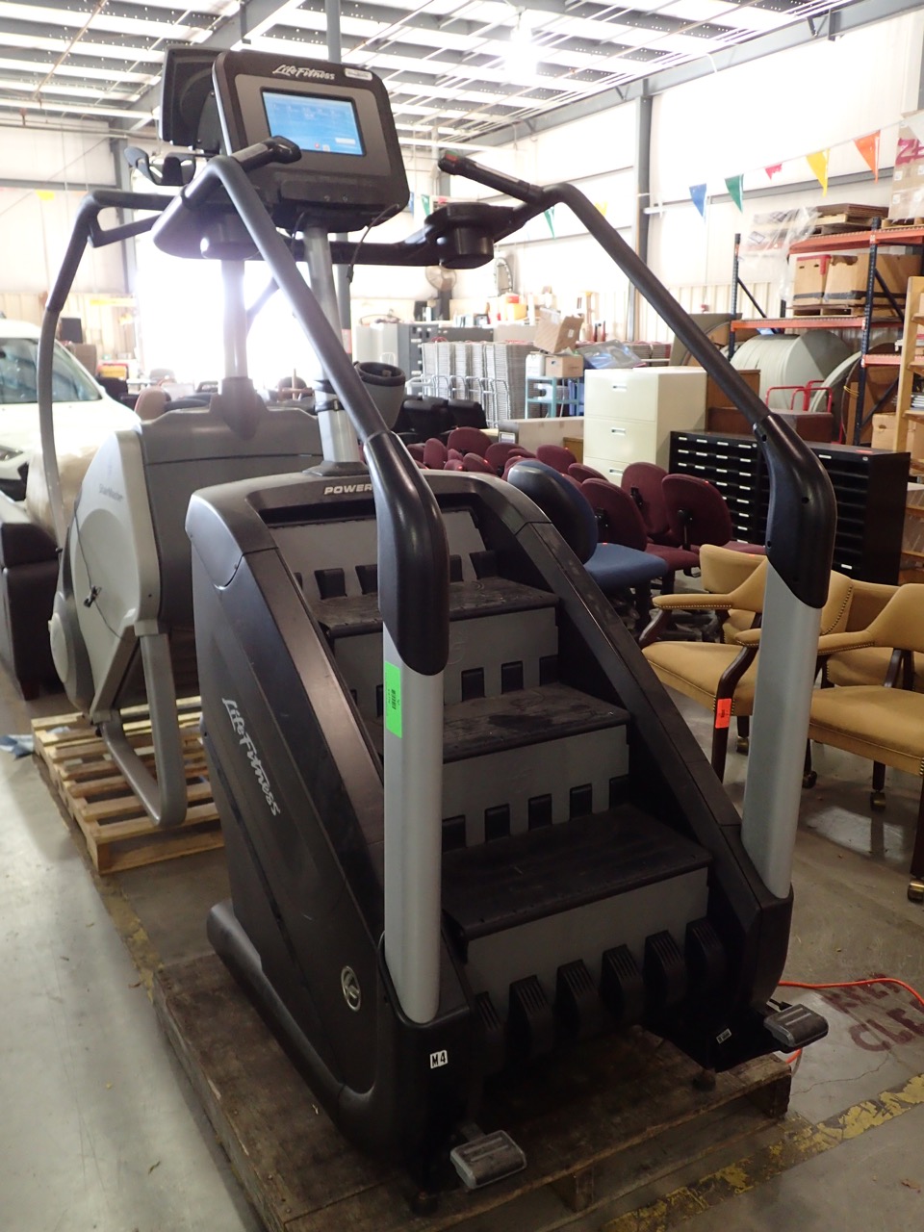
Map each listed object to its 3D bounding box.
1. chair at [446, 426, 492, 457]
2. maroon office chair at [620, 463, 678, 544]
[{"bbox_3d":[0.242,-1.100,8.628,0.580,0.880,0.600,10,18,34],"label":"chair"},{"bbox_3d":[1.266,-0.484,6.359,0.640,0.900,0.600,-11,18,-36],"label":"maroon office chair"}]

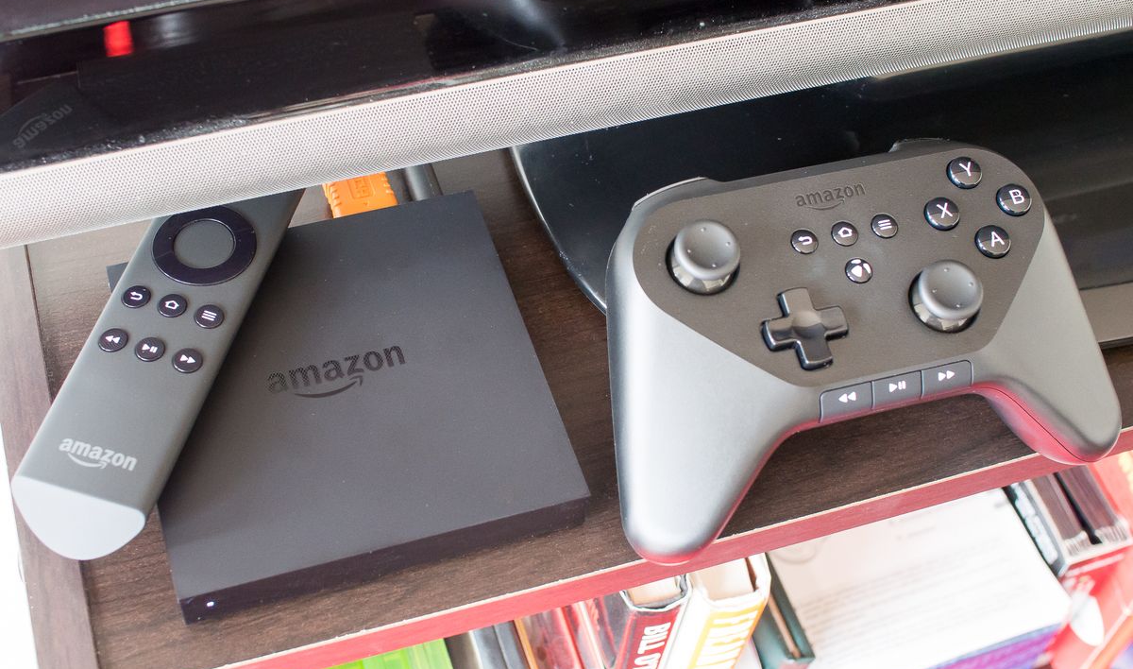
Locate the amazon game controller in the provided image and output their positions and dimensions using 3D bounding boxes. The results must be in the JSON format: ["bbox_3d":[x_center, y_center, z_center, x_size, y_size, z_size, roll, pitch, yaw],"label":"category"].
[{"bbox_3d":[0.081,-0.005,0.476,0.155,0.061,0.109,-11,67,-12],"label":"amazon game controller"}]

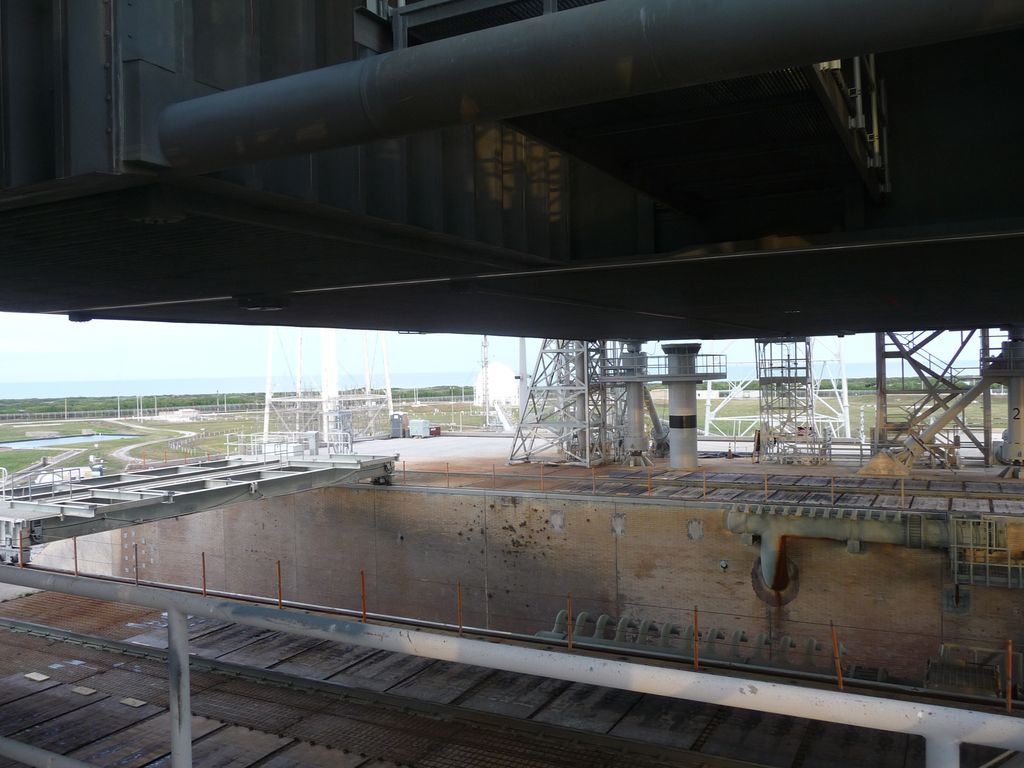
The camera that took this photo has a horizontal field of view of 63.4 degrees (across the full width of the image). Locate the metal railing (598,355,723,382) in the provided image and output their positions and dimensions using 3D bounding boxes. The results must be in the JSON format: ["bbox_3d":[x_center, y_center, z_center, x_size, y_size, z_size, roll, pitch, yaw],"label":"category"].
[{"bbox_3d":[8.160,-0.810,44.457,5.930,1.380,3.500,-1,1,27],"label":"metal railing"}]

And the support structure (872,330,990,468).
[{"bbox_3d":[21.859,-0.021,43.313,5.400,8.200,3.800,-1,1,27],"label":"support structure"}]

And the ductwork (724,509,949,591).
[{"bbox_3d":[11.603,6.131,29.935,7.550,3.050,1.150,-1,1,27],"label":"ductwork"}]

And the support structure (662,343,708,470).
[{"bbox_3d":[9.072,1.122,43.715,2.100,6.500,2.100,-1,1,27],"label":"support structure"}]

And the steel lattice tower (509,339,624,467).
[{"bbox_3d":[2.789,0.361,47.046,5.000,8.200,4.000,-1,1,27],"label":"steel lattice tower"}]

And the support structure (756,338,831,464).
[{"bbox_3d":[14.997,0.766,44.683,3.300,6.900,2.800,-1,1,27],"label":"support structure"}]

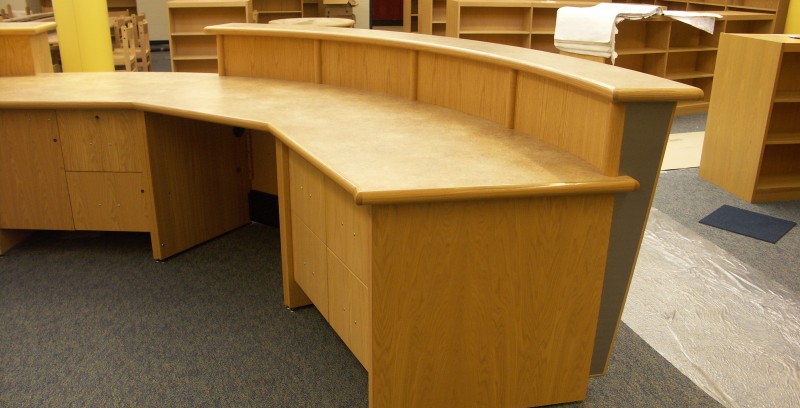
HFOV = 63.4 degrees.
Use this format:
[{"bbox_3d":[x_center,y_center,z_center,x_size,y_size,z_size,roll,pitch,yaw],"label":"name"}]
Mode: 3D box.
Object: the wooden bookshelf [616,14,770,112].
[{"bbox_3d":[3.002,-1.564,7.178,2.696,1.076,0.610,-10,23,-27],"label":"wooden bookshelf"}]

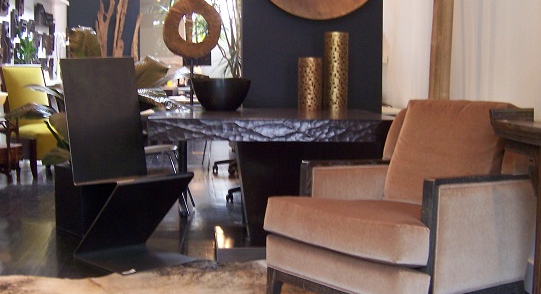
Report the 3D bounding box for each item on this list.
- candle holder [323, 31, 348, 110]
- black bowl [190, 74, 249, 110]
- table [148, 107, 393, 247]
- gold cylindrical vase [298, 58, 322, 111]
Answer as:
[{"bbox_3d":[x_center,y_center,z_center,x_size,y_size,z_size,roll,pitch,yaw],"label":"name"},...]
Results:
[{"bbox_3d":[0.393,-0.452,4.502,0.150,0.477,0.150,0,5,-5],"label":"candle holder"},{"bbox_3d":[-0.297,-0.316,4.522,0.344,0.204,0.344,0,5,0],"label":"black bowl"},{"bbox_3d":[-0.020,0.207,4.158,1.170,0.770,1.080,0,5,-5],"label":"table"},{"bbox_3d":[0.241,-0.375,4.506,0.142,0.323,0.142,0,5,-5],"label":"gold cylindrical vase"}]

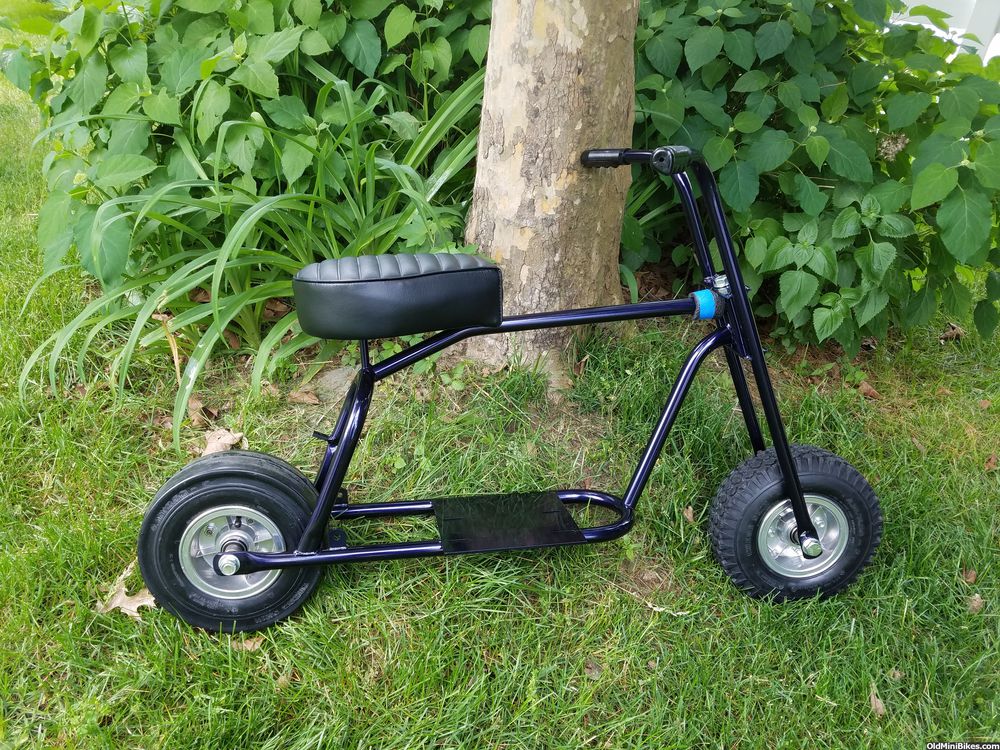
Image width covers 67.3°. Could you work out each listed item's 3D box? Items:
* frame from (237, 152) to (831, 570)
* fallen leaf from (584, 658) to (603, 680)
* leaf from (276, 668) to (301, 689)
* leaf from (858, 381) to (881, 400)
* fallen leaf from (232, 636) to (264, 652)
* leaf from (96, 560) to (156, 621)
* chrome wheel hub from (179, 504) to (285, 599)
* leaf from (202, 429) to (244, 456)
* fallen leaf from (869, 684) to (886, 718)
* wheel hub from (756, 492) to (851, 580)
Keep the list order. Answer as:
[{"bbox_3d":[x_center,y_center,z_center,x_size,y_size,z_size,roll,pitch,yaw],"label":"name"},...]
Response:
[{"bbox_3d":[0.072,-0.035,1.204,0.998,0.650,0.620,1,16,-10],"label":"frame"},{"bbox_3d":[0.147,0.459,1.174,0.022,0.015,0.039,-14,35,-30],"label":"fallen leaf"},{"bbox_3d":[-0.312,0.447,1.108,0.030,0.015,0.035,1,30,-10],"label":"leaf"},{"bbox_3d":[1.010,0.041,2.057,0.045,0.030,0.075,7,30,1],"label":"leaf"},{"bbox_3d":[-0.384,0.415,1.151,0.047,0.015,0.024,-6,32,-21],"label":"fallen leaf"},{"bbox_3d":[-0.600,0.350,1.225,0.090,0.025,0.110,12,30,9],"label":"leaf"},{"bbox_3d":[-0.405,0.260,1.159,0.155,0.155,0.075,1,16,-10],"label":"chrome wheel hub"},{"bbox_3d":[-0.581,0.144,1.580,0.078,0.030,0.114,-3,31,-16],"label":"leaf"},{"bbox_3d":[0.588,0.508,1.172,0.018,0.015,0.059,4,30,-5],"label":"fallen leaf"},{"bbox_3d":[0.525,0.272,1.329,0.155,0.155,0.075,3,16,-2],"label":"wheel hub"}]

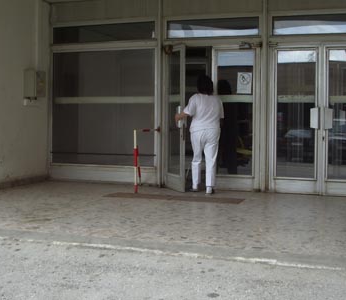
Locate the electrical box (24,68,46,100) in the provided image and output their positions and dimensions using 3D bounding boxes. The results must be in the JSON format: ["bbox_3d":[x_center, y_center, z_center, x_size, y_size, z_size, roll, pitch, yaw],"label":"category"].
[{"bbox_3d":[-2.078,-0.991,9.412,0.210,0.418,0.261,2,4,21],"label":"electrical box"}]

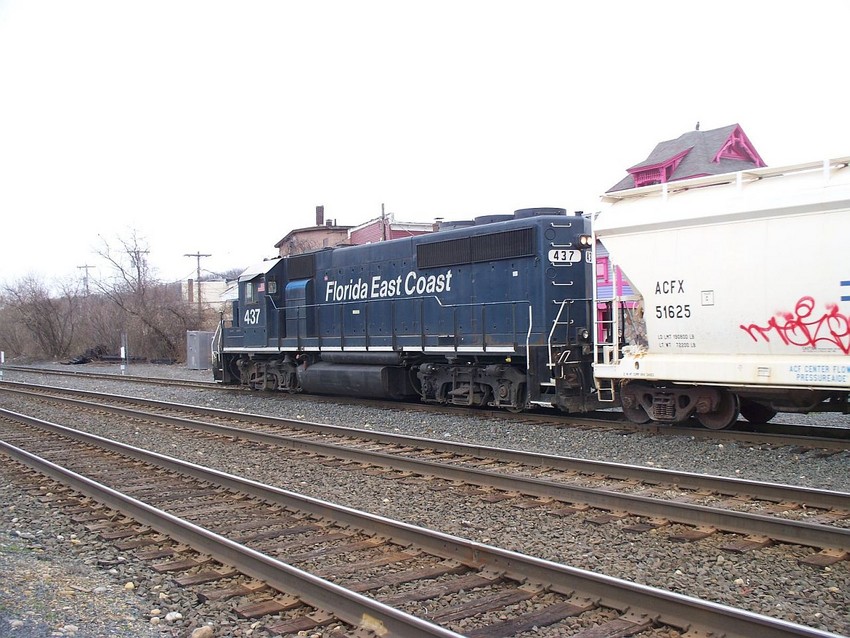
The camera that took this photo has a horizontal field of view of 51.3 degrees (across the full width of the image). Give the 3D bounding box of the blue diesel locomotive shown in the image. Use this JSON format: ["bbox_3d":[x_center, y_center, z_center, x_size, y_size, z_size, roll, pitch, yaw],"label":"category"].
[{"bbox_3d":[-1.336,-0.034,25.944,3.100,4.720,17.600,-1,-1,-38],"label":"blue diesel locomotive"}]

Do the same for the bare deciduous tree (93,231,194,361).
[{"bbox_3d":[-22.604,-1.887,71.000,7.600,10.400,7.000,-1,-1,-18],"label":"bare deciduous tree"}]

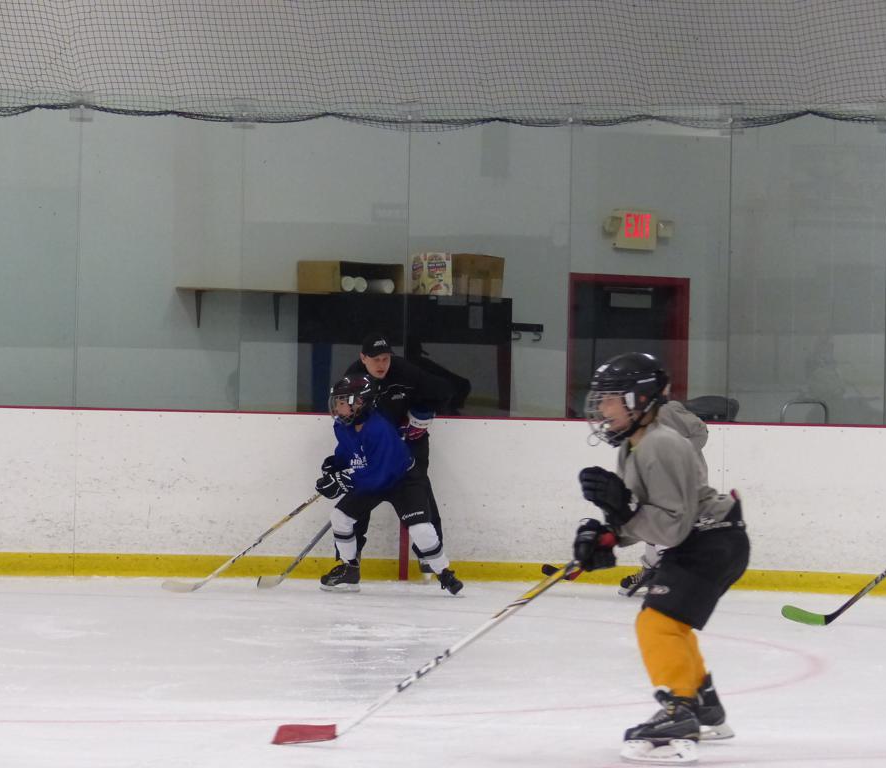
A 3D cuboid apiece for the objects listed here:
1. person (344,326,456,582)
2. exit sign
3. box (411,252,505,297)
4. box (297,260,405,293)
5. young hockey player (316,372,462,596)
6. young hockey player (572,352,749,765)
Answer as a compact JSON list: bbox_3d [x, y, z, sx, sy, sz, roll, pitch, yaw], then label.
[{"bbox_3d":[-0.291,0.496,24.500,0.600,1.640,0.520,1,0,25],"label":"person"},{"bbox_3d":[1.457,-1.161,28.200,0.350,0.285,0.080,1,0,-34],"label":"exit sign"},{"bbox_3d":[0.113,-0.797,27.200,0.570,0.300,0.370,1,0,-36],"label":"box"},{"bbox_3d":[-0.658,-0.771,26.800,0.570,0.225,0.460,1,0,-36],"label":"box"},{"bbox_3d":[-0.346,0.616,23.600,0.710,1.390,0.600,1,0,-33],"label":"young hockey player"},{"bbox_3d":[0.750,0.582,12.950,0.620,1.390,0.520,1,0,-10],"label":"young hockey player"}]

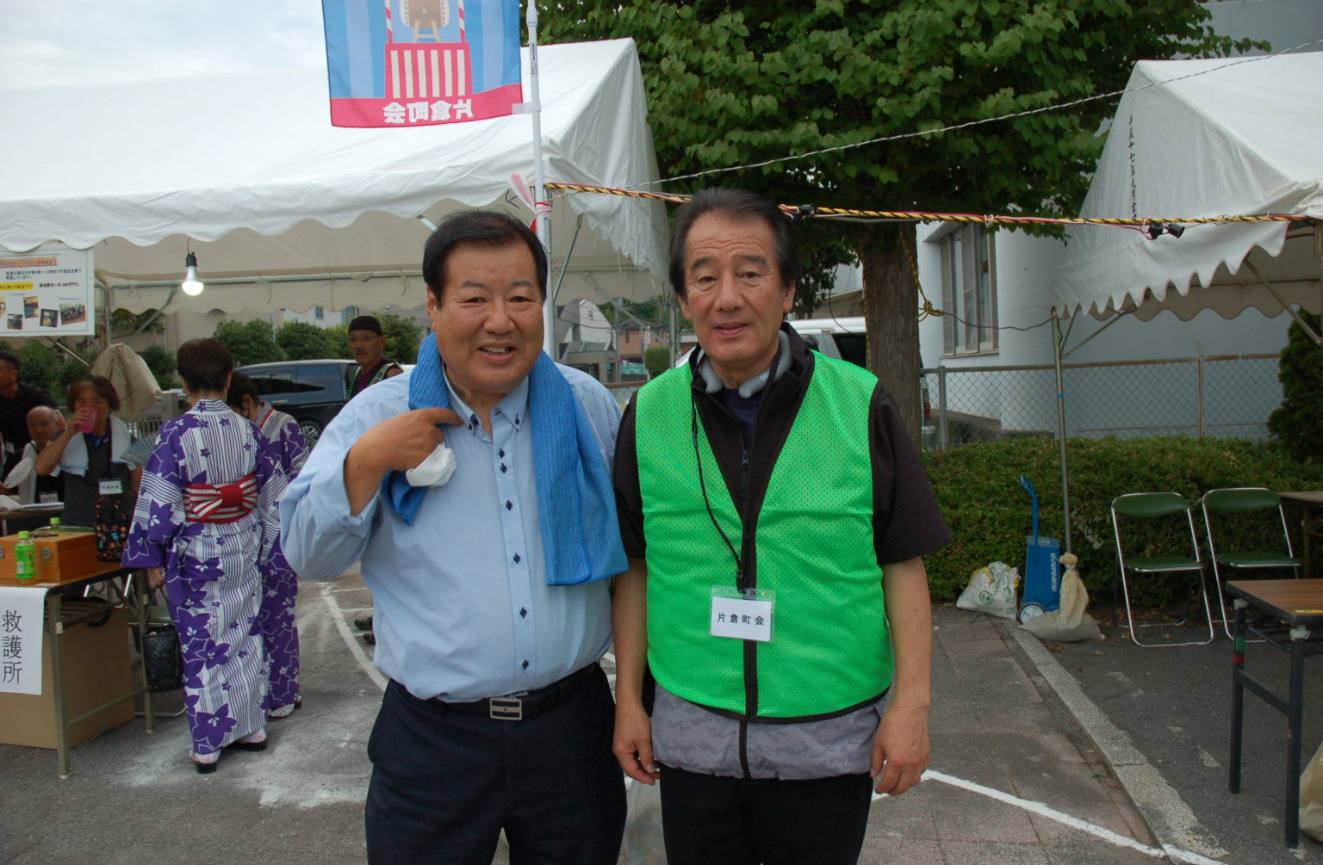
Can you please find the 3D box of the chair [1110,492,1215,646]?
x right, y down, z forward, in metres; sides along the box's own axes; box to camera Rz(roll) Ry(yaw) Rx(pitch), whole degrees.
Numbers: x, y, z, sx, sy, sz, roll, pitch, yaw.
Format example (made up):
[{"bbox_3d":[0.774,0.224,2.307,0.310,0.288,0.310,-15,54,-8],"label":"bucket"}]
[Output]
[{"bbox_3d":[2.650,0.715,5.278,0.425,0.760,0.450,-1,3,6],"label":"chair"}]

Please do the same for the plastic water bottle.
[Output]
[{"bbox_3d":[-2.294,0.459,3.578,0.068,0.195,0.068,-1,3,0],"label":"plastic water bottle"}]

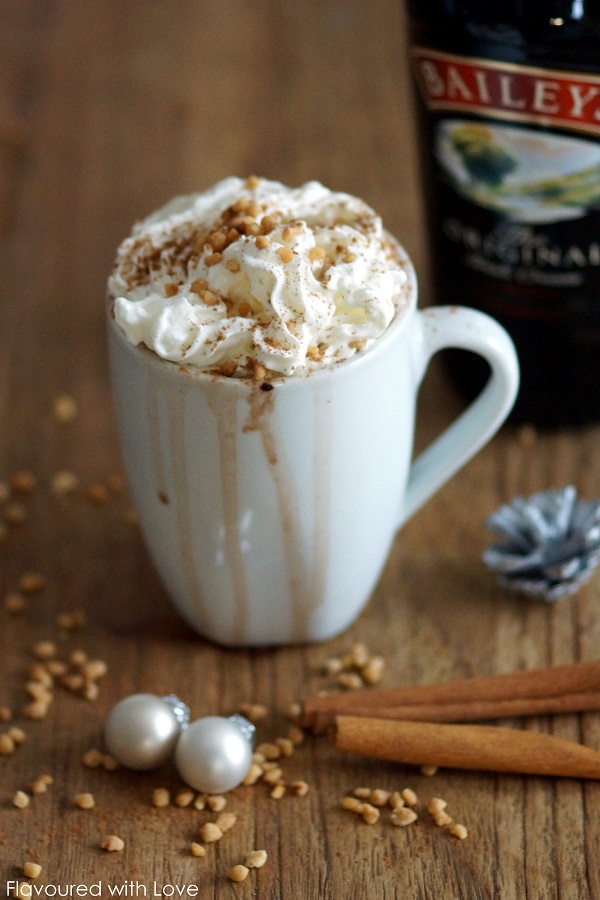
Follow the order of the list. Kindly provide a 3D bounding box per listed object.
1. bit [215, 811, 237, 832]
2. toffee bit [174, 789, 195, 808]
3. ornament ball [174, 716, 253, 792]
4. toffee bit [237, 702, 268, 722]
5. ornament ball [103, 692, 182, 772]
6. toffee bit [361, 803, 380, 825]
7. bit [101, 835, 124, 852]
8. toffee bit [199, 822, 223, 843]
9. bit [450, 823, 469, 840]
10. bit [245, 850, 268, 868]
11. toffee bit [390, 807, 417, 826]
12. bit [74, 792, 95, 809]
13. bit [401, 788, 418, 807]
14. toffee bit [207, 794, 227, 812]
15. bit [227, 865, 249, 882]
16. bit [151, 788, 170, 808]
[{"bbox_3d":[-0.019,0.095,0.962,0.006,0.005,0.005,0,40,0],"label":"bit"},{"bbox_3d":[-0.029,0.089,0.961,0.005,0.004,0.005,0,35,0],"label":"toffee bit"},{"bbox_3d":[-0.021,0.078,0.971,0.020,0.020,0.023,23,44,25],"label":"ornament ball"},{"bbox_3d":[-0.012,0.070,0.994,0.007,0.004,0.005,0,40,0],"label":"toffee bit"},{"bbox_3d":[-0.039,0.072,0.971,0.020,0.020,0.023,28,44,34],"label":"ornament ball"},{"bbox_3d":[0.018,0.093,0.955,0.005,0.005,0.006,0,35,0],"label":"toffee bit"},{"bbox_3d":[-0.047,0.100,0.947,0.006,0.004,0.004,0,35,0],"label":"bit"},{"bbox_3d":[-0.022,0.097,0.950,0.005,0.004,0.005,0,35,0],"label":"toffee bit"},{"bbox_3d":[0.041,0.098,0.960,0.004,0.004,0.004,0,40,0],"label":"bit"},{"bbox_3d":[-0.011,0.104,0.952,0.006,0.004,0.005,0,40,0],"label":"bit"},{"bbox_3d":[0.027,0.093,0.955,0.007,0.004,0.005,0,35,0],"label":"toffee bit"},{"bbox_3d":[-0.056,0.091,0.969,0.005,0.004,0.004,0,40,0],"label":"bit"},{"bbox_3d":[0.028,0.090,0.969,0.004,0.004,0.005,0,40,0],"label":"bit"},{"bbox_3d":[-0.022,0.091,0.968,0.005,0.004,0.004,0,40,0],"label":"toffee bit"},{"bbox_3d":[-0.015,0.106,0.938,0.005,0.004,0.004,0,35,0],"label":"bit"},{"bbox_3d":[-0.035,0.089,0.961,0.004,0.004,0.005,0,35,0],"label":"bit"}]

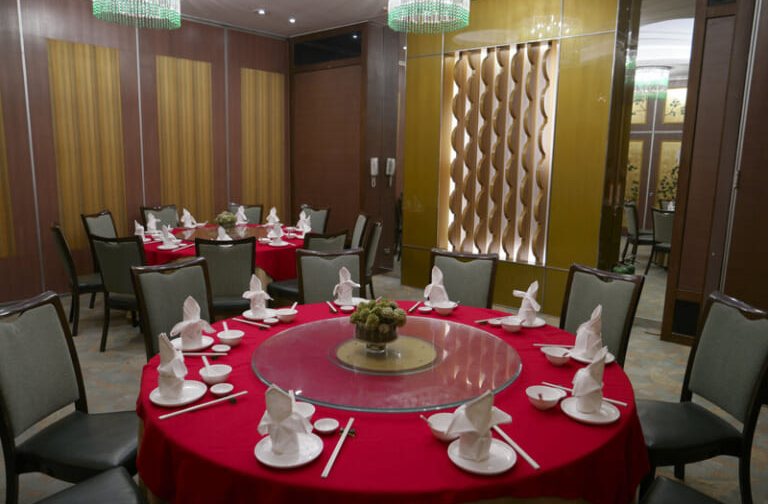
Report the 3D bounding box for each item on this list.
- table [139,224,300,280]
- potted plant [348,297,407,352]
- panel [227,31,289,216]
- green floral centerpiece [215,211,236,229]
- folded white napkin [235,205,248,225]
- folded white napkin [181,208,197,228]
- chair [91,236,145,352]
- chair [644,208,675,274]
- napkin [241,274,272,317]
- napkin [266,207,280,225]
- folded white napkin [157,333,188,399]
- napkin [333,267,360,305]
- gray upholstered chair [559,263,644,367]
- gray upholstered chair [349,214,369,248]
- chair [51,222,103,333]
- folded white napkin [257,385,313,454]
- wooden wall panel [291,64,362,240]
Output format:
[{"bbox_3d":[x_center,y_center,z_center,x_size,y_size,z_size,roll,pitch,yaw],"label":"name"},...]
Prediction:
[{"bbox_3d":[-1.555,0.214,5.233,1.820,0.750,1.820,1,10,0],"label":"table"},{"bbox_3d":[-0.026,0.281,1.944,0.210,0.200,0.210,1,10,0],"label":"potted plant"},{"bbox_3d":[-1.780,-1.370,7.255,0.080,3.214,0.998,10,13,44],"label":"panel"},{"bbox_3d":[-1.657,-0.321,5.348,0.210,0.180,0.210,1,9,0],"label":"green floral centerpiece"},{"bbox_3d":[-1.787,-0.436,6.422,0.150,0.205,0.110,0,9,-5],"label":"folded white napkin"},{"bbox_3d":[-2.253,-0.387,5.905,0.110,0.200,0.155,9,12,41],"label":"folded white napkin"},{"bbox_3d":[-1.972,0.295,4.222,0.470,0.930,0.580,3,9,10],"label":"chair"},{"bbox_3d":[4.163,-0.117,7.317,0.570,0.950,0.450,-5,11,-32],"label":"chair"},{"bbox_3d":[-0.605,0.210,2.456,0.145,0.197,0.090,-5,12,-34],"label":"napkin"},{"bbox_3d":[-1.383,-0.448,6.403,0.155,0.200,0.110,3,9,13],"label":"napkin"},{"bbox_3d":[-0.672,0.350,1.613,0.085,0.197,0.125,-4,11,-31],"label":"folded white napkin"},{"bbox_3d":[-0.216,0.177,2.853,0.140,0.190,0.105,-2,10,-16],"label":"napkin"},{"bbox_3d":[0.978,0.589,2.712,0.570,0.950,0.450,-5,12,-34],"label":"gray upholstered chair"},{"bbox_3d":[-0.479,0.074,5.870,0.580,0.960,0.460,-1,10,-15],"label":"gray upholstered chair"},{"bbox_3d":[-2.649,0.227,4.693,0.580,0.960,0.460,-6,11,-36],"label":"chair"},{"bbox_3d":[-0.258,0.413,1.310,0.140,0.180,0.090,5,10,21],"label":"folded white napkin"},{"bbox_3d":[-0.797,-1.092,7.213,1.187,2.821,0.050,7,11,33],"label":"wooden wall panel"}]

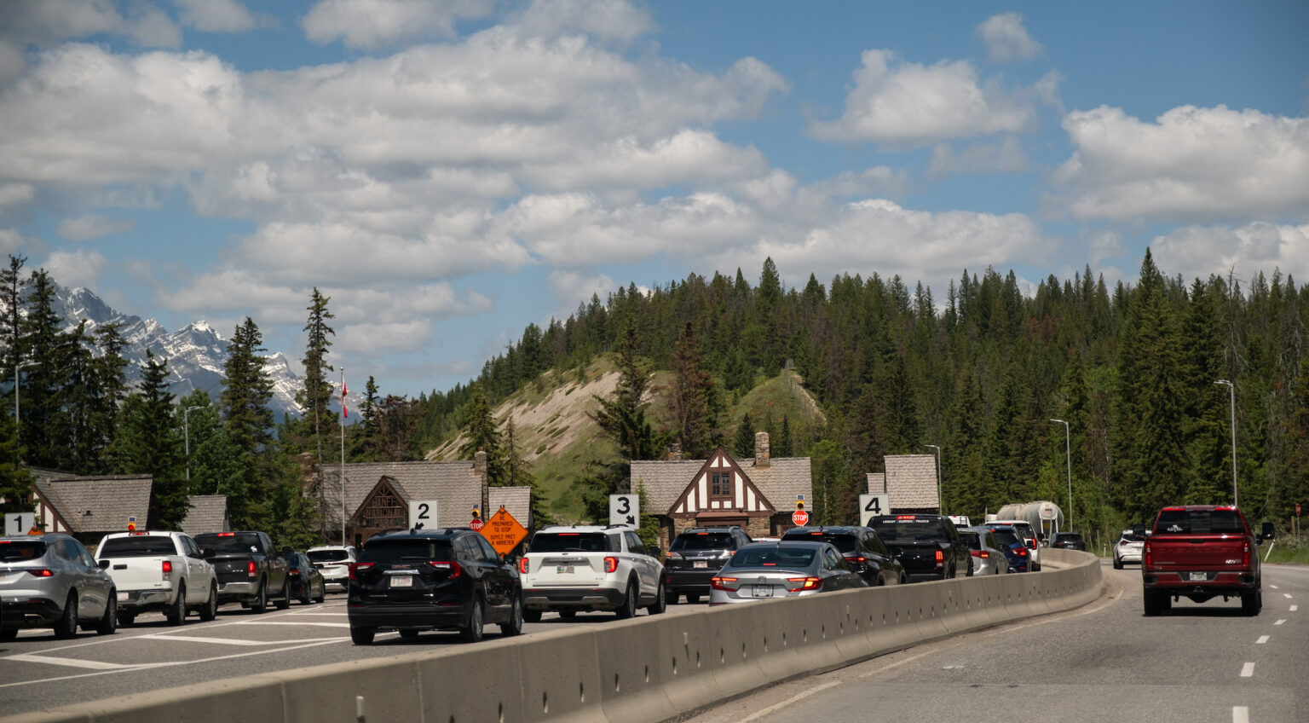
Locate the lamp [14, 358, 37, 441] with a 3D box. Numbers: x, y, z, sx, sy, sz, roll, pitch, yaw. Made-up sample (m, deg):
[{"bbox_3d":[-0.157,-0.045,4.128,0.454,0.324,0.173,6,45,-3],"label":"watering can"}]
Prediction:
[{"bbox_3d":[-30.042,5.537,139.648,1.300,11.000,0.350,-1,-4,0],"label":"lamp"}]

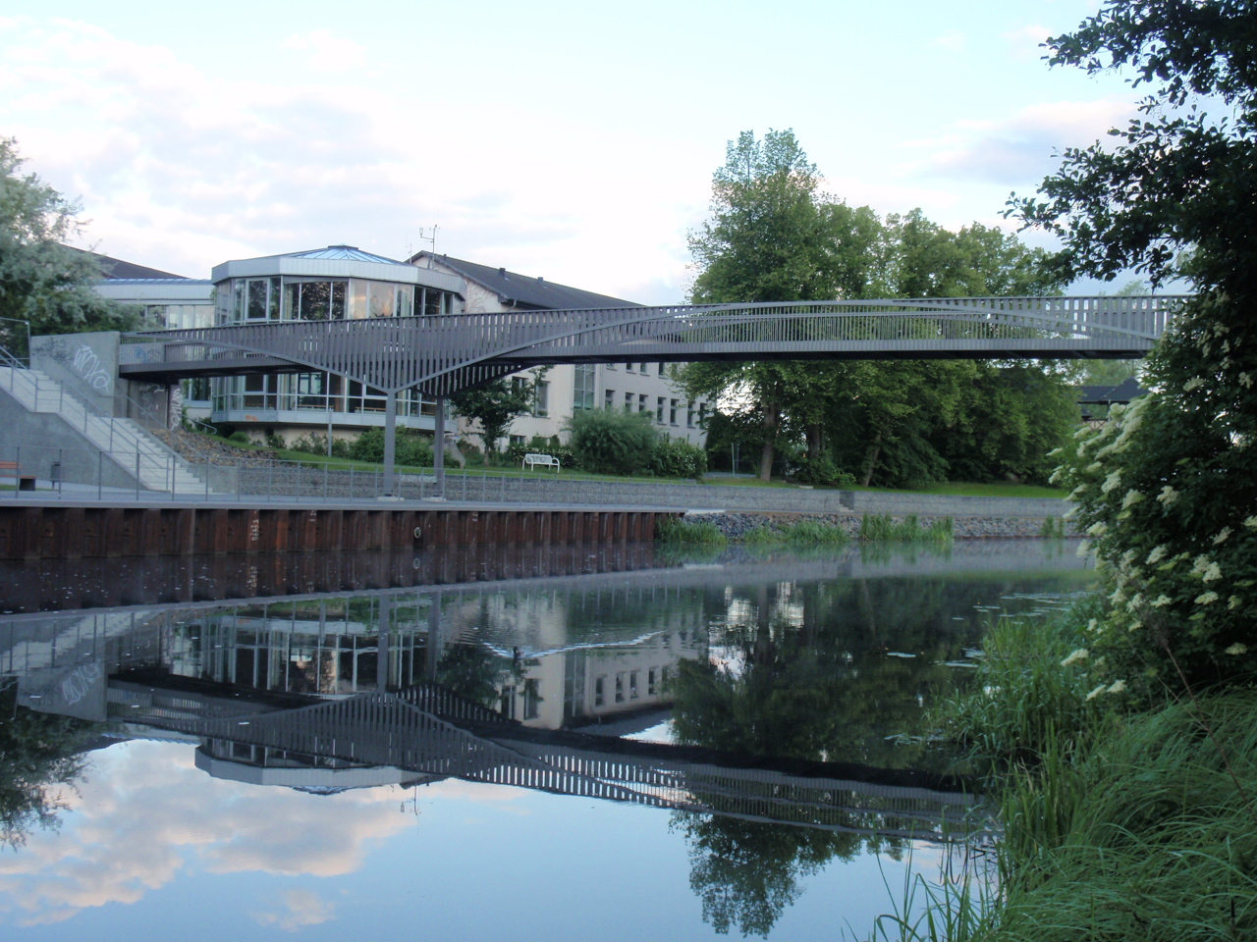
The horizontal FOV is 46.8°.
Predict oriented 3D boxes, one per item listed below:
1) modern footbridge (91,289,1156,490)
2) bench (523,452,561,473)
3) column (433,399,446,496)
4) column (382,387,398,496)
[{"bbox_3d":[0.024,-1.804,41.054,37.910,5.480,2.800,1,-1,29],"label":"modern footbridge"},{"bbox_3d":[-3.989,-0.328,66.514,1.600,0.800,0.670,3,-1,-41],"label":"bench"},{"bbox_3d":[-5.960,-0.744,45.770,0.250,3.190,0.250,1,-1,29],"label":"column"},{"bbox_3d":[-7.158,-0.805,43.625,0.250,3.140,0.250,1,-1,29],"label":"column"}]

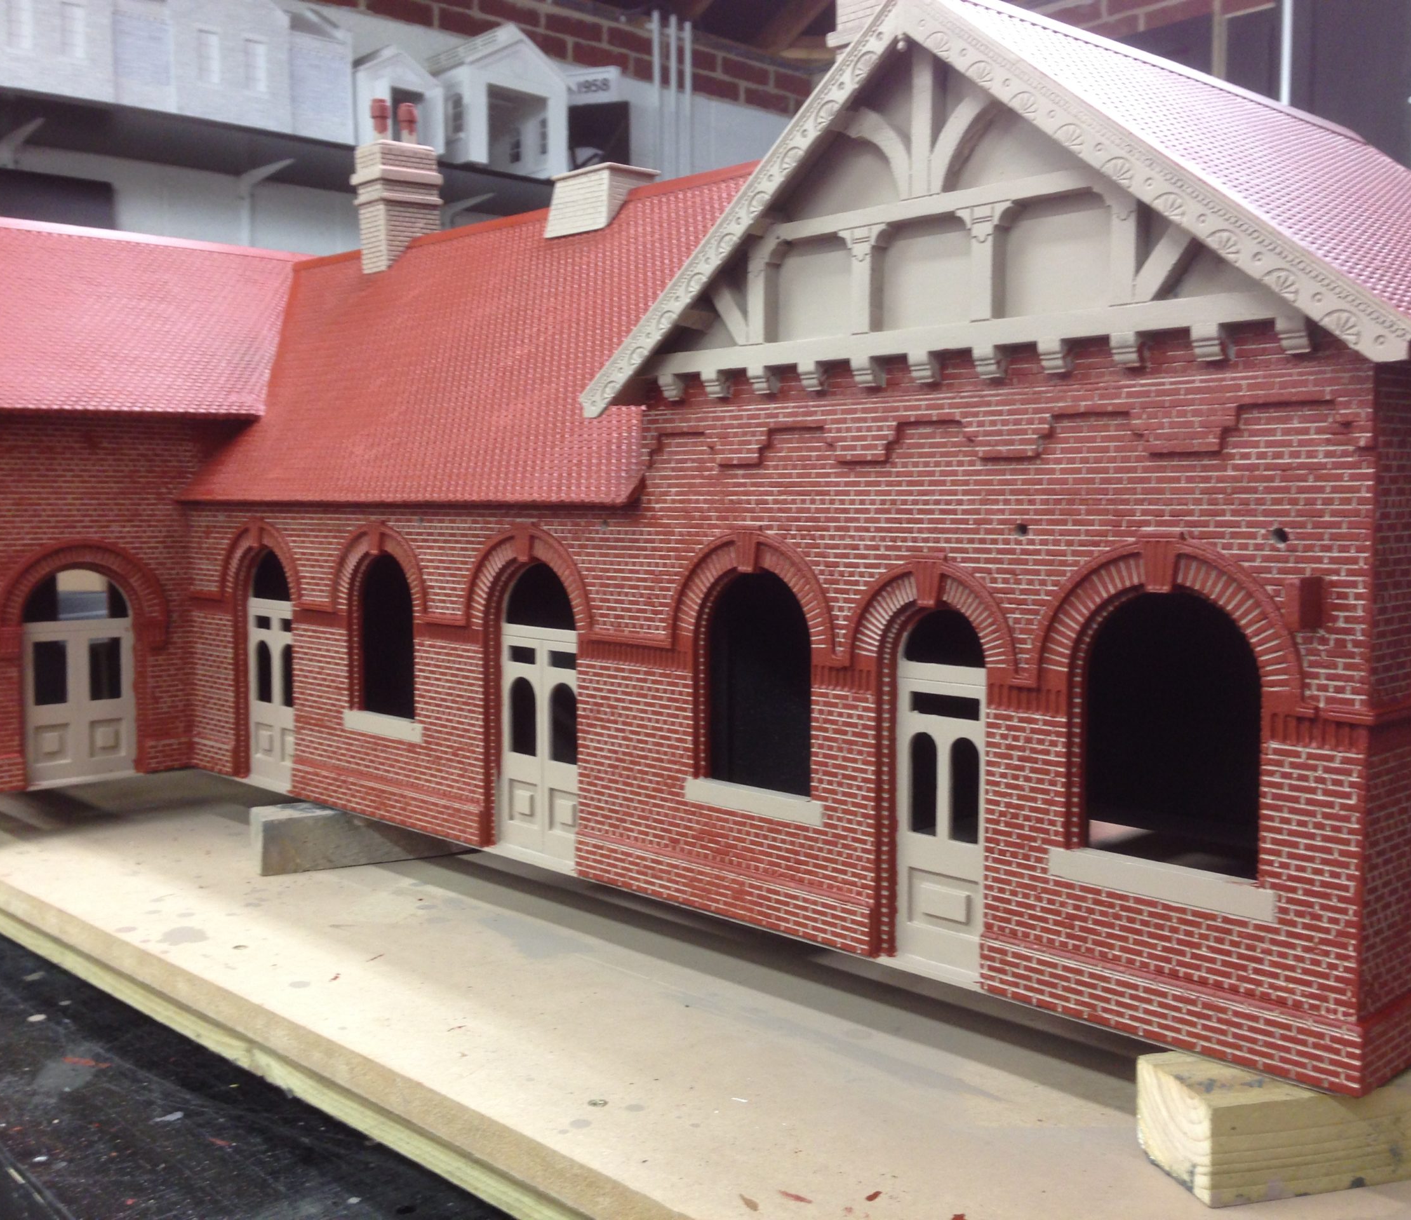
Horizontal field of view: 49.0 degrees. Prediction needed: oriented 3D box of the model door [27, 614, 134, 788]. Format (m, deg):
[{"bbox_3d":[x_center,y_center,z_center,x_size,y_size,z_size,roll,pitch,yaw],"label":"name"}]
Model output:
[{"bbox_3d":[-0.824,0.117,2.041,0.143,0.211,0.011,-4,6,-43],"label":"model door"}]

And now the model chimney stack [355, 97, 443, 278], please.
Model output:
[{"bbox_3d":[-0.456,-0.624,2.307,0.107,0.256,0.085,-4,6,-43],"label":"model chimney stack"}]

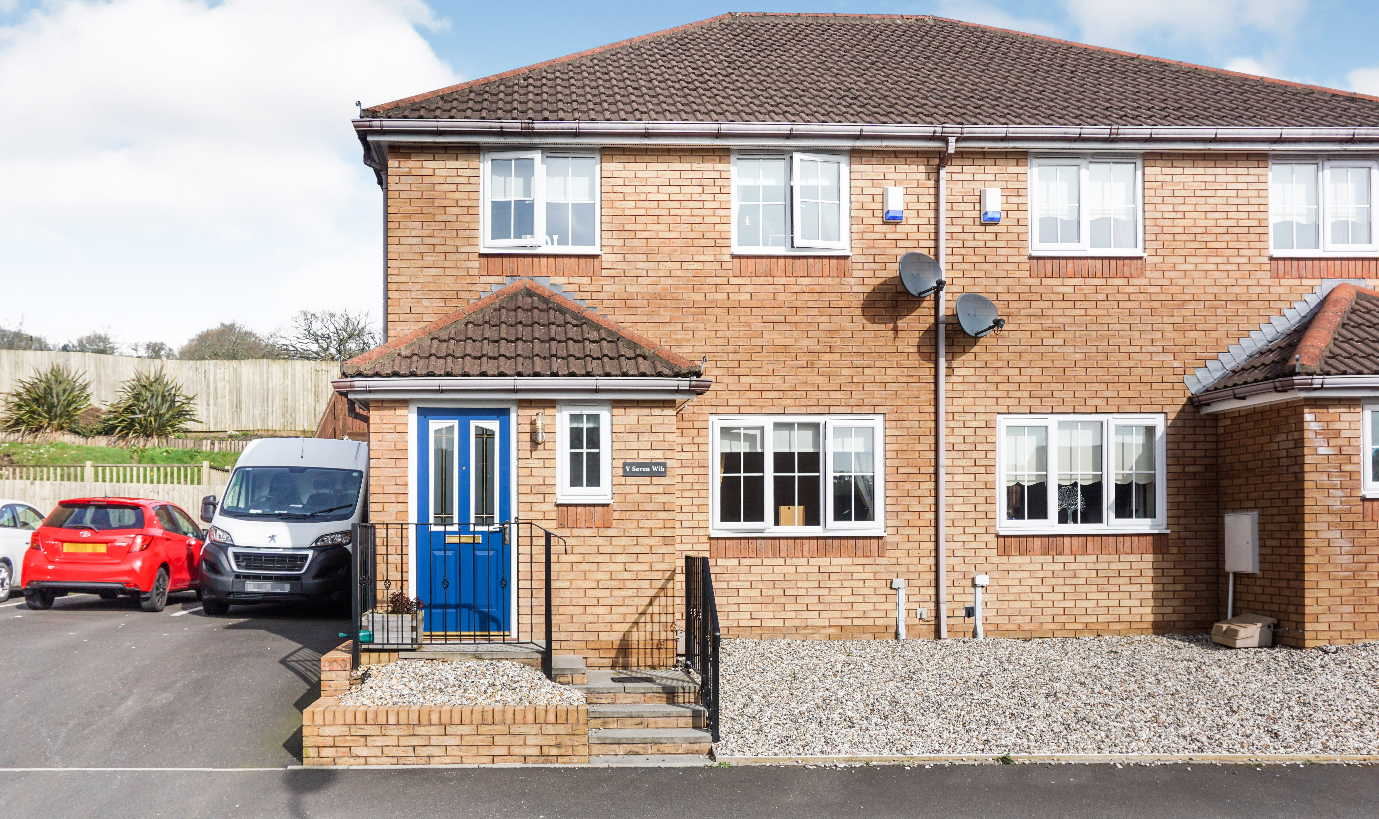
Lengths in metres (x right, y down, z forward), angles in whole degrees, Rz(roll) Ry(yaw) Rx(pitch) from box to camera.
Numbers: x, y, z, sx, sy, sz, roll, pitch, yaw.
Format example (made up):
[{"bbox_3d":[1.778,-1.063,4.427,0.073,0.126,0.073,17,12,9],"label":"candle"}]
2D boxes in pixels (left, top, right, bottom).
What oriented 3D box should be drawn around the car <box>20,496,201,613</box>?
[{"bbox_3d":[-8.520,2.130,15.750,1.700,1.500,3.950,2,-6,-14],"label":"car"}]

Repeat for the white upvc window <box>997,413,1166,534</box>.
[{"bbox_3d":[3.939,0.647,10.368,1.725,1.220,0.120,0,-1,-2],"label":"white upvc window"}]

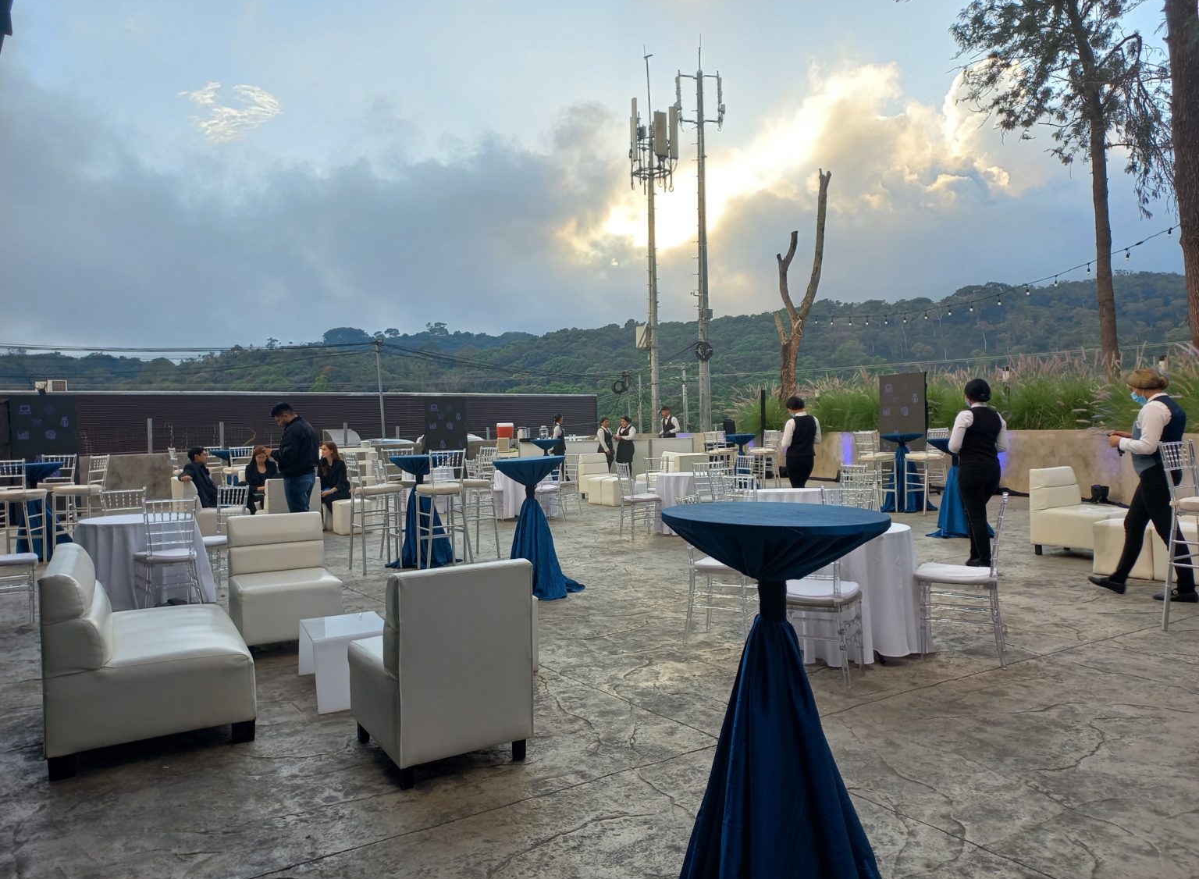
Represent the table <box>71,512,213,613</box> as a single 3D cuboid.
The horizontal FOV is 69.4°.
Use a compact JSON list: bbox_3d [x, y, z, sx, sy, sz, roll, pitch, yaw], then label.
[{"bbox_3d":[-3.509,0.956,6.600,1.080,0.730,1.080,-2,1,-28],"label":"table"}]

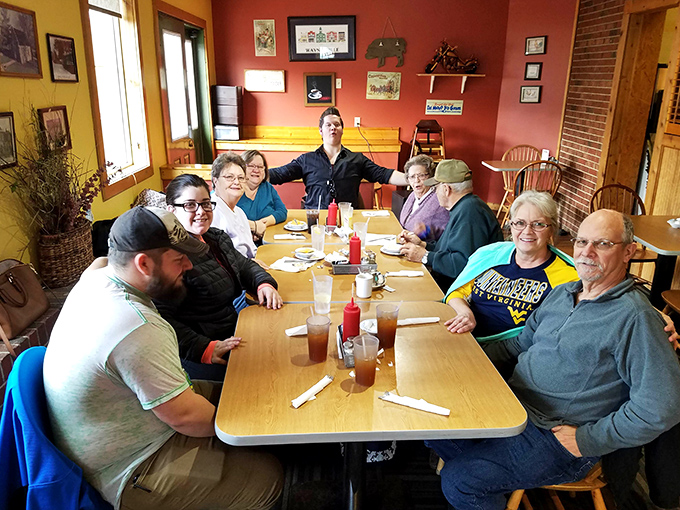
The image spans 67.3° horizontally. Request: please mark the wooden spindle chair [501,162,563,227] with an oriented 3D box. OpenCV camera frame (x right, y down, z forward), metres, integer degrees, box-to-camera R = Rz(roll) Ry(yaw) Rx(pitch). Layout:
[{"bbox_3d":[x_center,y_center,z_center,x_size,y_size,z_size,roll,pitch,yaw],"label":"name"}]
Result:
[{"bbox_3d":[2.047,-0.600,5.705,0.500,0.950,0.550,0,19,-3],"label":"wooden spindle chair"}]

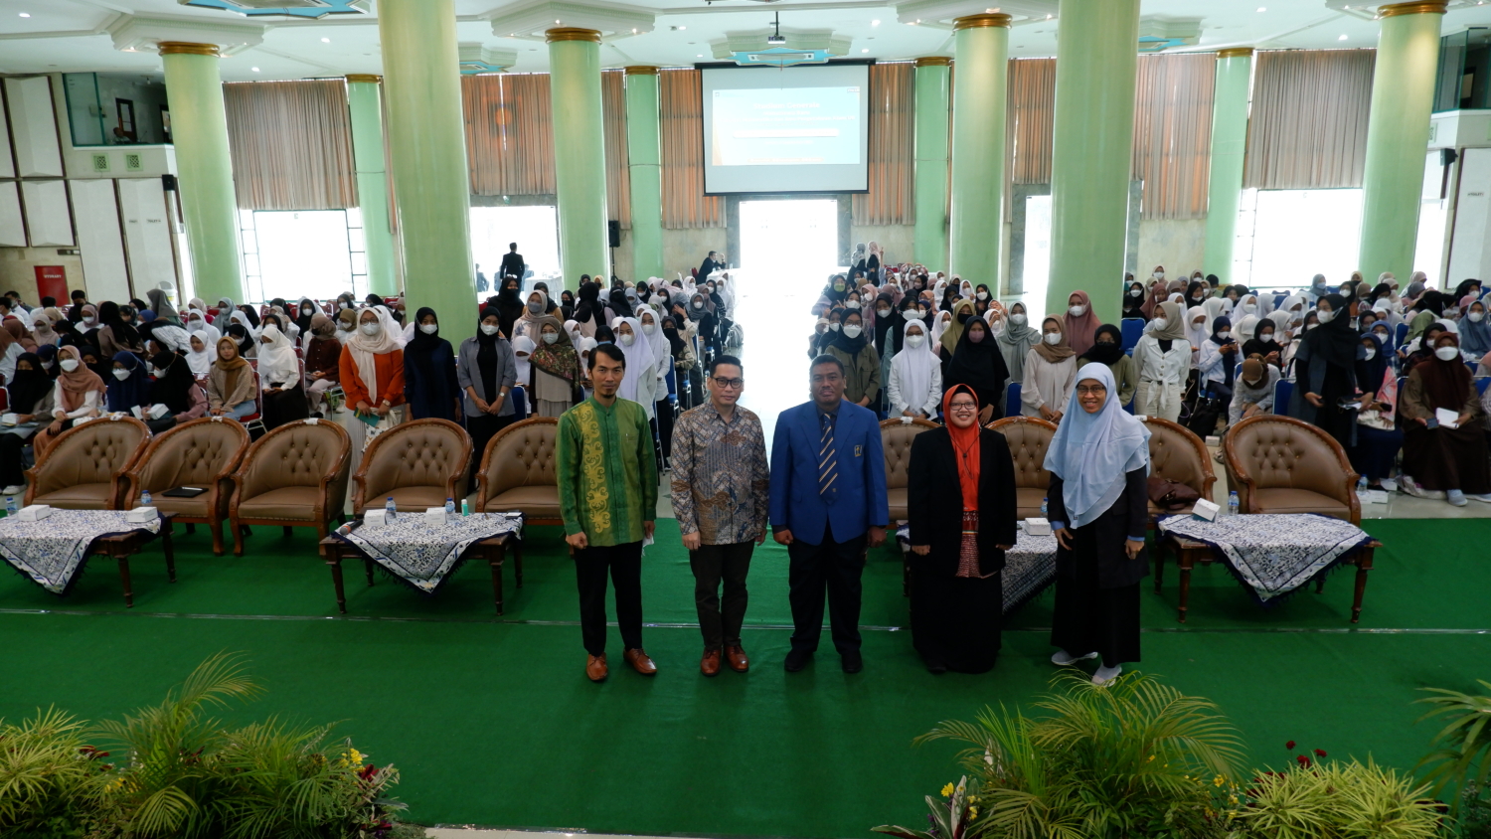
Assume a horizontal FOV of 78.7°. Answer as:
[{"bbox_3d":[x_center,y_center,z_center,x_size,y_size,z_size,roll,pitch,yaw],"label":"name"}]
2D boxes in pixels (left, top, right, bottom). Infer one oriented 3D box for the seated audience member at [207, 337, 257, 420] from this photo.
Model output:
[{"bbox_3d":[-4.912,-0.114,8.563,0.500,1.295,0.750,-1,13,-1],"label":"seated audience member"}]

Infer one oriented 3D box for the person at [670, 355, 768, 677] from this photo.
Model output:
[{"bbox_3d":[-0.136,0.494,4.644,0.490,1.655,0.310,-2,11,-7],"label":"person"}]

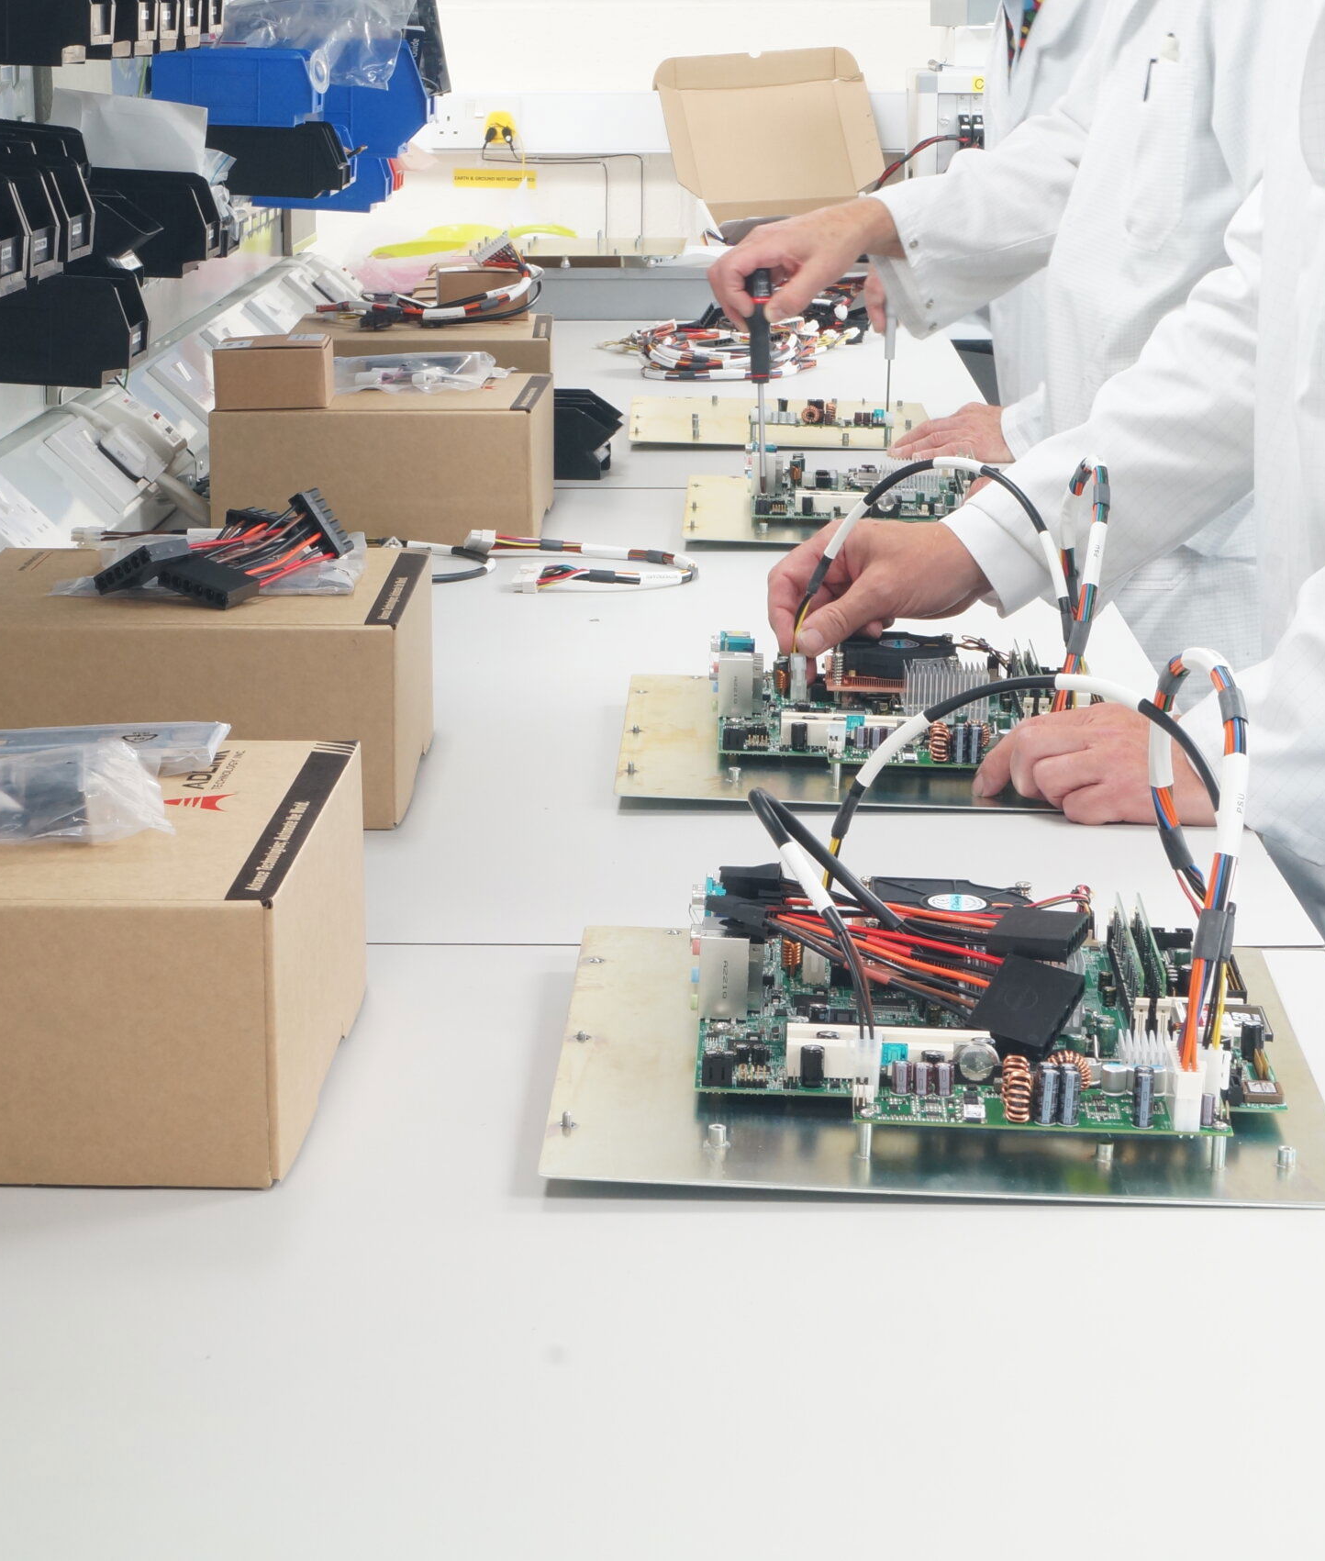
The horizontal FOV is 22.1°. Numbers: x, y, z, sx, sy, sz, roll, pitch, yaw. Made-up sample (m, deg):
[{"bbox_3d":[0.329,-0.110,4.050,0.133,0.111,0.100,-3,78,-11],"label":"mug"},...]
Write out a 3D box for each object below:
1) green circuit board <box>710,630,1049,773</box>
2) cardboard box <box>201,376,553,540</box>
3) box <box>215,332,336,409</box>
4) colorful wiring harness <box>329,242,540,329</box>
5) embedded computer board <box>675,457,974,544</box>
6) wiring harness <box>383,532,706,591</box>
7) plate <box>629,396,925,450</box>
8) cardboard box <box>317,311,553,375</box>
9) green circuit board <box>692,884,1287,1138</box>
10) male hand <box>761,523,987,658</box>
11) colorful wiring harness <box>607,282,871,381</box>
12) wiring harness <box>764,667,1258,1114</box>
[{"bbox_3d":[0.157,-0.060,2.136,0.248,0.048,0.266,1,13,1],"label":"green circuit board"},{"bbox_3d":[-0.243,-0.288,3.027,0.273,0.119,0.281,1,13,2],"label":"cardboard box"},{"bbox_3d":[-0.334,-0.350,2.914,0.092,0.052,0.092,0,13,-4],"label":"box"},{"bbox_3d":[-0.243,-0.532,3.629,0.232,0.088,0.170,0,13,0],"label":"colorful wiring harness"},{"bbox_3d":[0.185,-0.271,3.082,0.327,0.056,0.362,1,13,1],"label":"embedded computer board"},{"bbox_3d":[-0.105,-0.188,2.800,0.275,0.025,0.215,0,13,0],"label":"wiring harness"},{"bbox_3d":[0.132,-0.391,3.714,0.329,0.014,0.356,1,13,0],"label":"plate"},{"bbox_3d":[-0.253,-0.421,3.592,0.272,0.117,0.280,0,13,-1],"label":"cardboard box"},{"bbox_3d":[0.137,0.088,1.498,0.248,0.048,0.266,1,13,2],"label":"green circuit board"},{"bbox_3d":[0.138,-0.123,2.168,0.145,0.092,0.095,0,13,0],"label":"male hand"},{"bbox_3d":[0.098,-0.587,4.391,0.345,0.084,0.400,0,13,0],"label":"colorful wiring harness"},{"bbox_3d":[0.142,0.032,1.466,0.210,0.166,0.190,1,13,2],"label":"wiring harness"}]

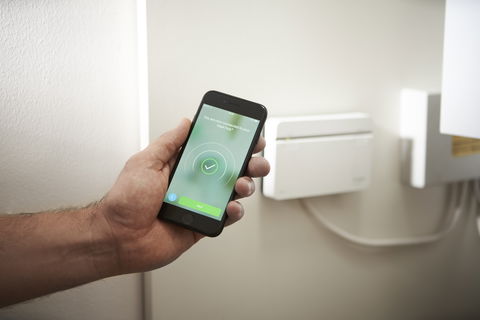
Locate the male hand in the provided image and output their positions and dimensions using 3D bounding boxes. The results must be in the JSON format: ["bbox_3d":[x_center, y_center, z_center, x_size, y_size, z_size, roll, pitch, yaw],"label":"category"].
[{"bbox_3d":[-0.055,0.035,0.748,0.158,0.143,0.095,-1,-6,9],"label":"male hand"}]

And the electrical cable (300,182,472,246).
[{"bbox_3d":[0.203,0.079,1.046,0.294,0.083,0.030,-5,9,-30],"label":"electrical cable"}]

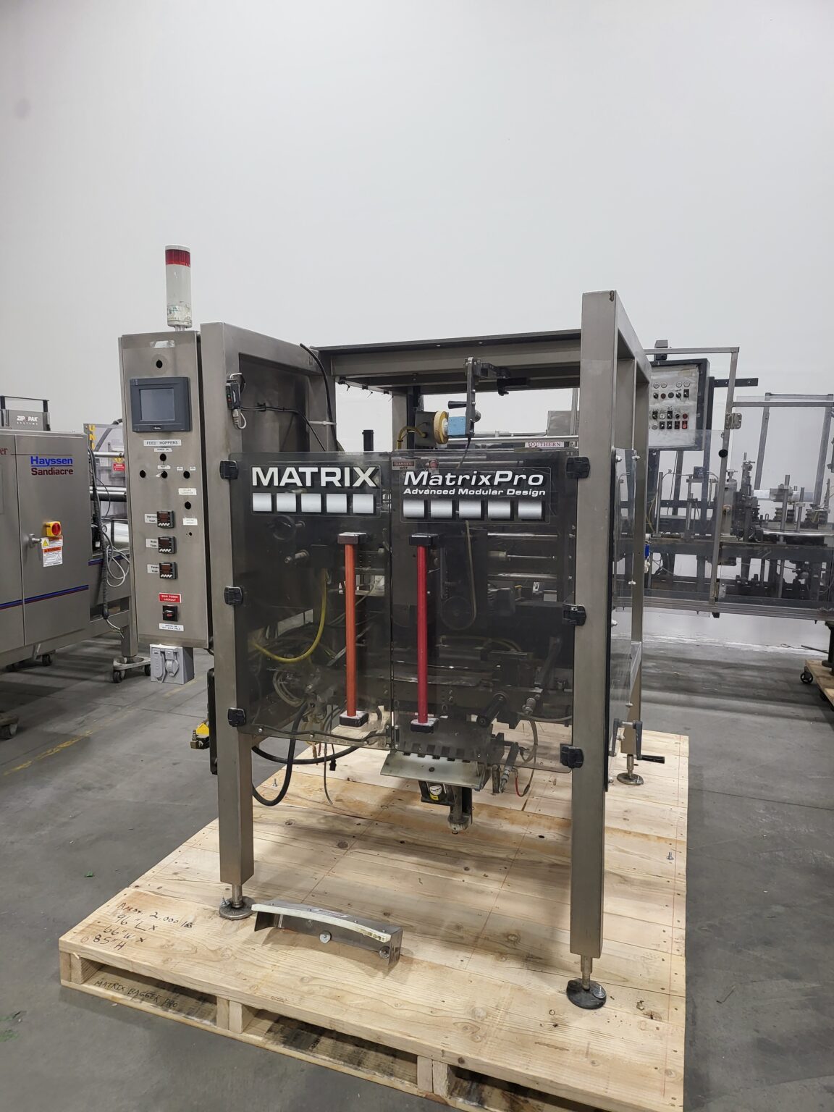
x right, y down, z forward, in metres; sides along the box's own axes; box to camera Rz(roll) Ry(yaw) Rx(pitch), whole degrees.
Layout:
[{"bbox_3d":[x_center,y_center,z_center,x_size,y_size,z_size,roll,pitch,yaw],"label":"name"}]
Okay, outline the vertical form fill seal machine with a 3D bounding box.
[{"bbox_3d":[0.068,0.150,2.823,1.447,1.799,1.527,2,7,20],"label":"vertical form fill seal machine"}]

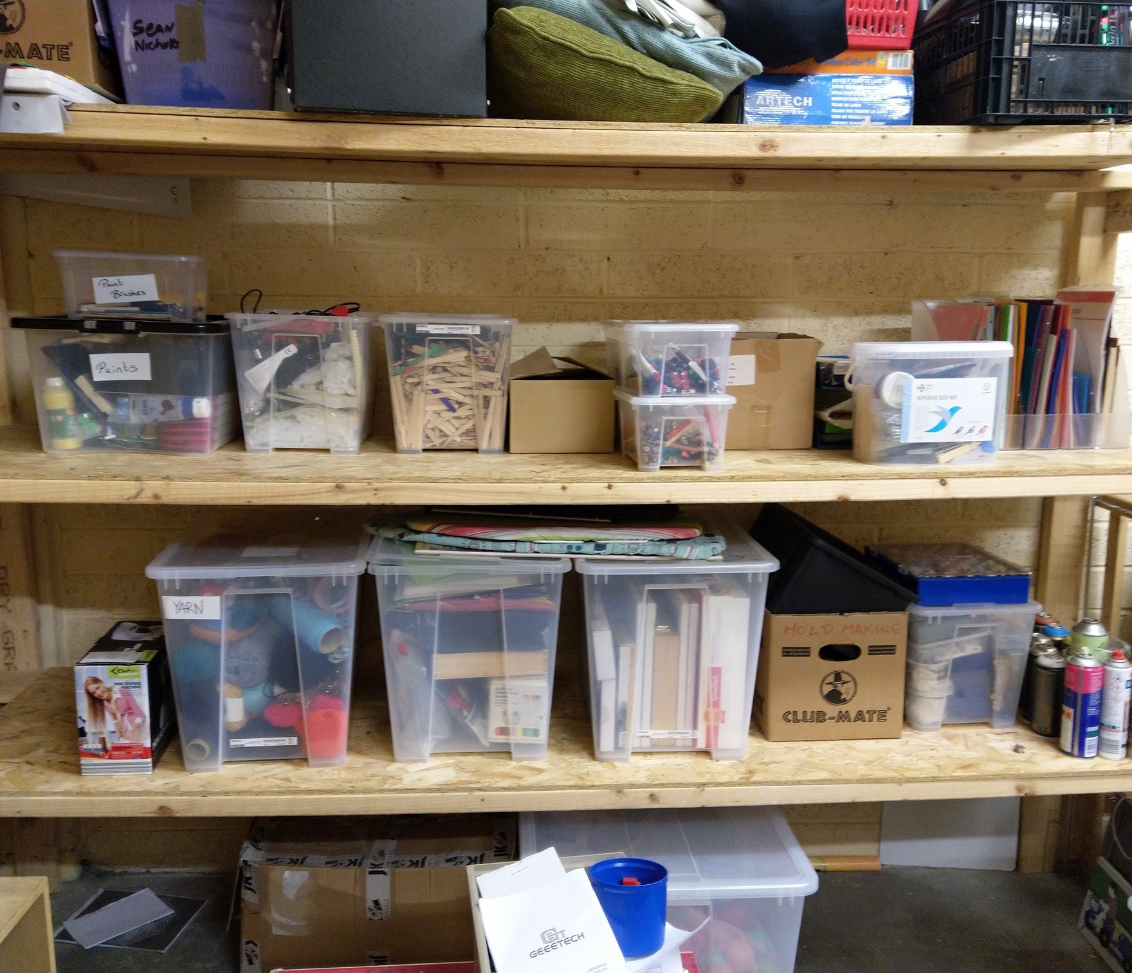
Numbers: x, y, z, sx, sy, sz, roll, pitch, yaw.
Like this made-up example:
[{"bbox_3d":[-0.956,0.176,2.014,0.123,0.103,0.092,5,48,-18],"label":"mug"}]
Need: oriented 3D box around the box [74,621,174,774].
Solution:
[{"bbox_3d":[-0.864,0.415,1.882,0.131,0.218,0.263,-1,10,-8],"label":"box"}]

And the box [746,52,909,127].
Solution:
[{"bbox_3d":[0.462,-0.701,1.718,0.295,0.125,0.220,0,8,-3],"label":"box"}]

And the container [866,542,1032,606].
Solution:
[{"bbox_3d":[0.831,0.191,2.074,0.252,0.067,0.277,-1,10,-7],"label":"container"}]

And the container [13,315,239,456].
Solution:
[{"bbox_3d":[-0.854,-0.217,1.960,0.408,0.264,0.330,-1,10,-5],"label":"container"}]

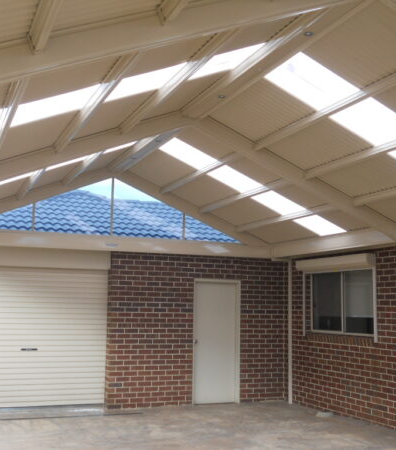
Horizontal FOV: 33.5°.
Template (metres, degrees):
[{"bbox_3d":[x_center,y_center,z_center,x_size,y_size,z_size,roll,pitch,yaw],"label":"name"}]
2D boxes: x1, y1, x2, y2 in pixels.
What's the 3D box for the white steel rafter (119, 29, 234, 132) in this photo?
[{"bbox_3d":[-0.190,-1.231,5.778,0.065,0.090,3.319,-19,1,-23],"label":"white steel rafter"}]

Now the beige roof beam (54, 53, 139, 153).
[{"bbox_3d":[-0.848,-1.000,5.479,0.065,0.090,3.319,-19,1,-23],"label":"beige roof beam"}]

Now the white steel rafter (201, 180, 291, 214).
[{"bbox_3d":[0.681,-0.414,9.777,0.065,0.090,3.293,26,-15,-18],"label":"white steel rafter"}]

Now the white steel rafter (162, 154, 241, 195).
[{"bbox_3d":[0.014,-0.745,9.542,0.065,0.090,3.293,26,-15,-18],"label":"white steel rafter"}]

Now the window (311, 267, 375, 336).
[{"bbox_3d":[2.270,1.224,10.417,0.080,1.022,1.790,4,-8,-22],"label":"window"}]

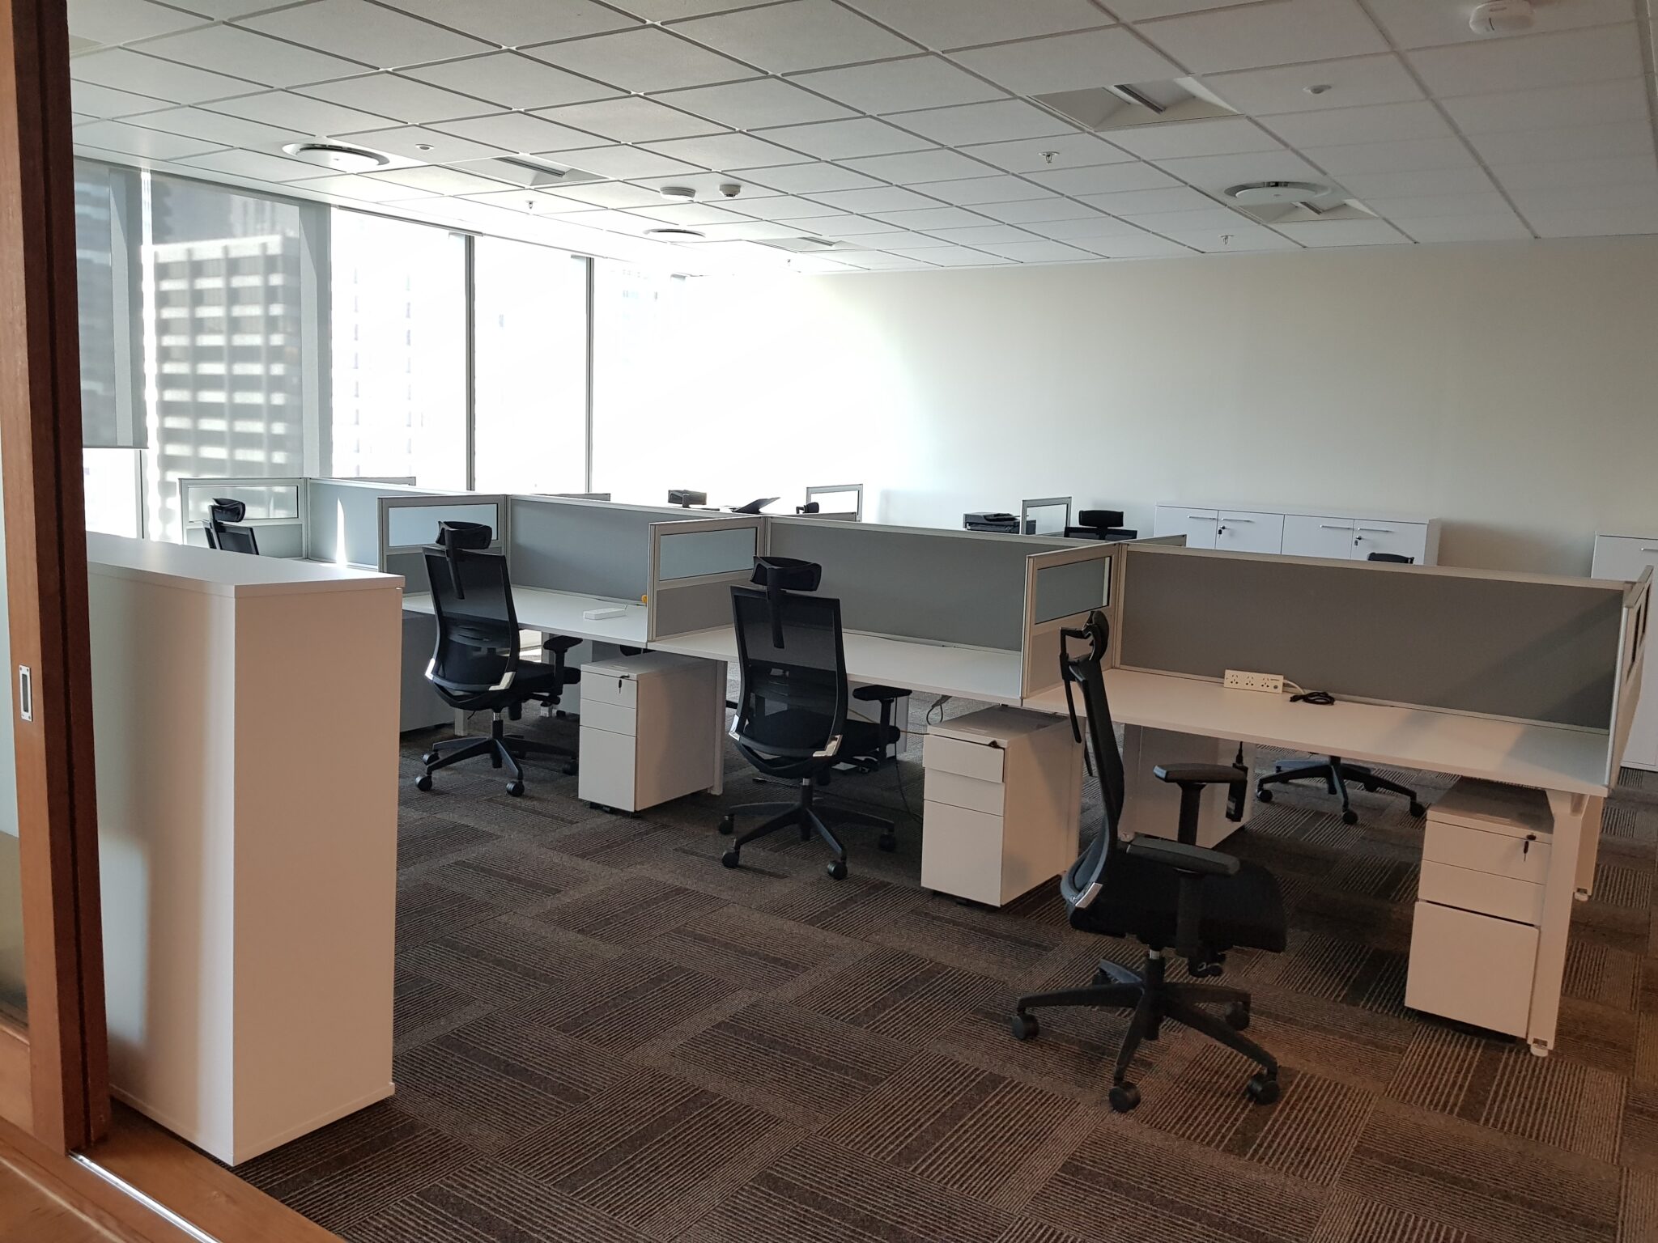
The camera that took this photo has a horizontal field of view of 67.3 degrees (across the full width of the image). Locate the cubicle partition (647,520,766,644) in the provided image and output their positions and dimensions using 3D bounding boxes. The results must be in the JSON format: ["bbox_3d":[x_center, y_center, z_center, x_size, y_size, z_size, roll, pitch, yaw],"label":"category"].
[{"bbox_3d":[-0.478,-0.185,5.038,0.035,0.465,0.733,8,10,32],"label":"cubicle partition"}]

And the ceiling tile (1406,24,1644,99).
[{"bbox_3d":[2.043,-1.637,3.627,0.600,0.020,0.600,8,11,33],"label":"ceiling tile"}]

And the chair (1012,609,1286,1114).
[{"bbox_3d":[0.850,0.550,3.134,0.690,1.145,0.670,5,9,17],"label":"chair"}]

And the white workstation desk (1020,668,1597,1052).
[{"bbox_3d":[1.506,0.665,3.944,1.560,0.735,0.760,7,10,29],"label":"white workstation desk"}]

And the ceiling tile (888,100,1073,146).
[{"bbox_3d":[0.572,-1.881,4.686,0.590,0.020,0.590,8,11,33],"label":"ceiling tile"}]

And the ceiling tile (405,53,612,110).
[{"bbox_3d":[-1.113,-1.904,4.367,0.600,0.020,0.600,8,10,33],"label":"ceiling tile"}]

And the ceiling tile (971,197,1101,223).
[{"bbox_3d":[1.080,-2.166,6.527,0.600,0.020,0.600,8,10,33],"label":"ceiling tile"}]

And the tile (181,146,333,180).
[{"bbox_3d":[-2.808,-2.262,6.141,0.600,0.020,0.600,8,10,33],"label":"tile"}]

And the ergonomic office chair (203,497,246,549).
[{"bbox_3d":[-2.745,-0.058,6.181,0.660,1.130,0.660,9,11,34],"label":"ergonomic office chair"}]

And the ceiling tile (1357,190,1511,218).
[{"bbox_3d":[2.936,-2.031,6.023,0.600,0.020,0.600,8,10,33],"label":"ceiling tile"}]

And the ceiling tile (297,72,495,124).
[{"bbox_3d":[-1.594,-1.952,4.645,0.595,0.020,0.595,8,11,33],"label":"ceiling tile"}]

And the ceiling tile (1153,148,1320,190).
[{"bbox_3d":[1.713,-1.906,5.251,0.600,0.020,0.600,8,11,33],"label":"ceiling tile"}]

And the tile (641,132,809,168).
[{"bbox_3d":[-0.427,-1.986,5.275,0.600,0.020,0.600,8,10,34],"label":"tile"}]

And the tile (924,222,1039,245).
[{"bbox_3d":[0.885,-2.277,7.283,0.590,0.020,0.590,8,10,33],"label":"tile"}]

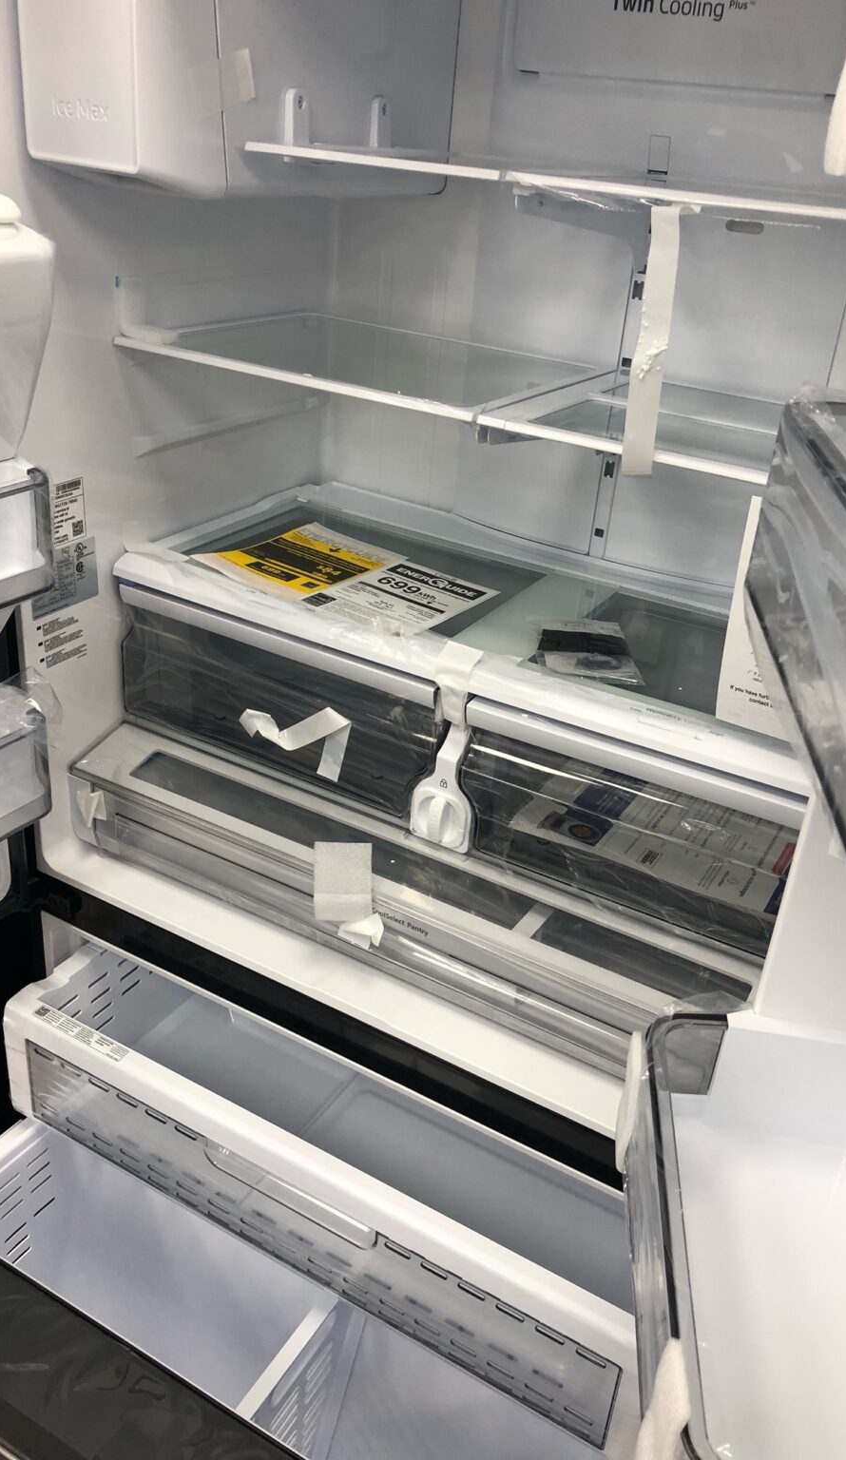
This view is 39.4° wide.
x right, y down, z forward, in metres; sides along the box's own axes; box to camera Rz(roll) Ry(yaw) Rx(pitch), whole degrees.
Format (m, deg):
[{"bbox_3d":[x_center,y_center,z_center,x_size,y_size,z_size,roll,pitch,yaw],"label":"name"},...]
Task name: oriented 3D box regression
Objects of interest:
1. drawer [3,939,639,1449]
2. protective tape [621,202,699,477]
[{"bbox_3d":[-0.042,0.376,1.192,0.692,0.153,0.333,18,30,24],"label":"drawer"},{"bbox_3d":[0.168,-0.275,0.845,0.026,0.186,0.013,18,30,24],"label":"protective tape"}]

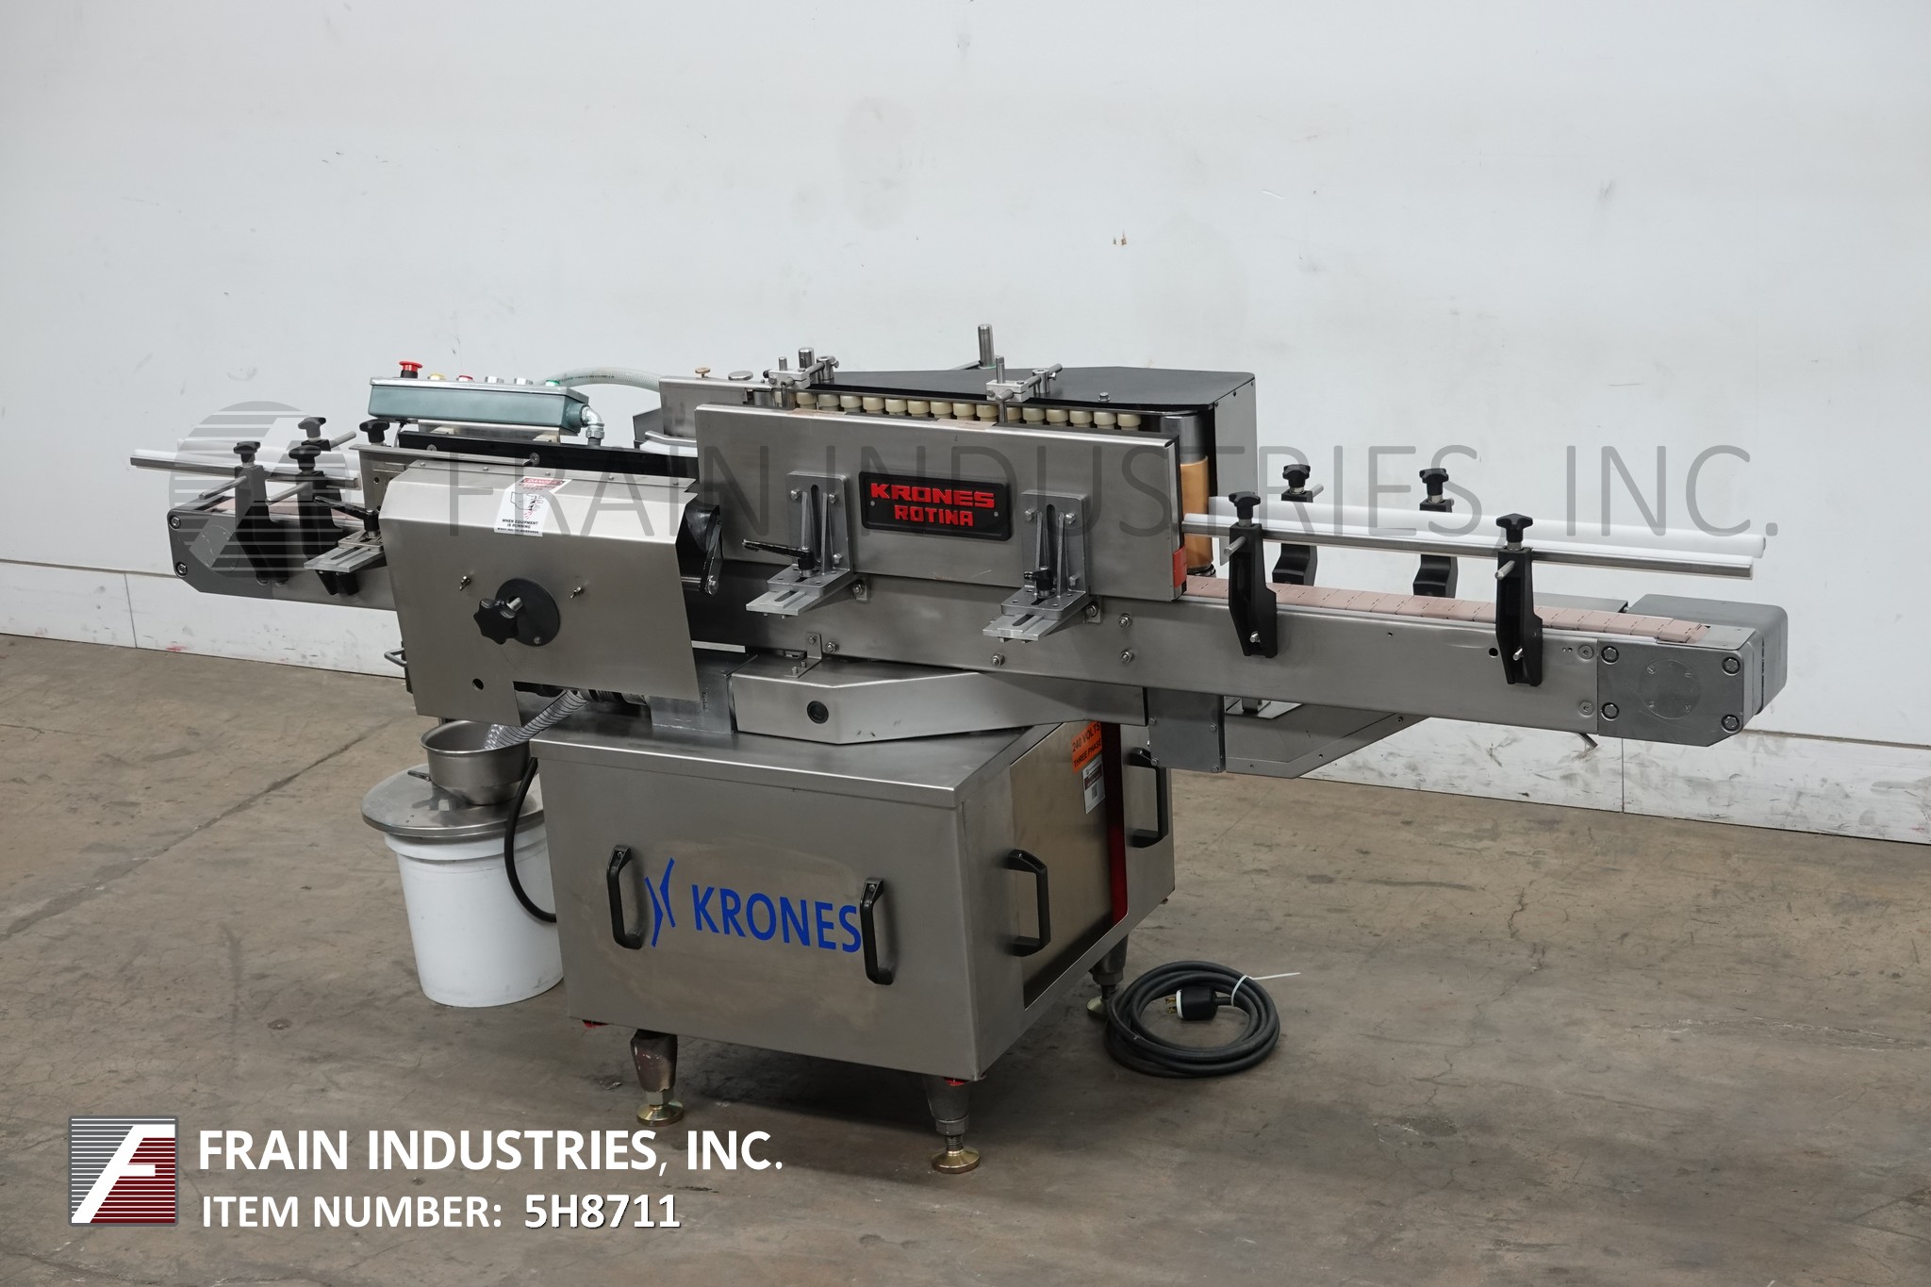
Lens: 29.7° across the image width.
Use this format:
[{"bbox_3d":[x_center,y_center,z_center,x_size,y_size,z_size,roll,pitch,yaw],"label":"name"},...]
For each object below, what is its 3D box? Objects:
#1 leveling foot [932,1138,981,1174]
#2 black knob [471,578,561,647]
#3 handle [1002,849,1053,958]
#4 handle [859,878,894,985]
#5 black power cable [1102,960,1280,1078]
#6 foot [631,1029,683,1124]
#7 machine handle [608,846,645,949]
[{"bbox_3d":[-0.016,0.789,5.680,0.078,0.047,0.078,-3,19,1],"label":"leveling foot"},{"bbox_3d":[-0.705,-0.032,5.680,0.118,0.114,0.080,6,28,26],"label":"black knob"},{"bbox_3d":[0.099,0.397,5.560,0.050,0.172,0.023,6,21,26],"label":"handle"},{"bbox_3d":[-0.140,0.441,5.472,0.023,0.172,0.047,6,21,26],"label":"handle"},{"bbox_3d":[0.376,0.625,6.061,0.300,0.060,0.330,-4,19,0],"label":"black power cable"},{"bbox_3d":[-0.501,0.692,5.885,0.078,0.160,0.078,-3,19,1],"label":"foot"},{"bbox_3d":[-0.533,0.403,5.662,0.023,0.172,0.047,6,21,26],"label":"machine handle"}]

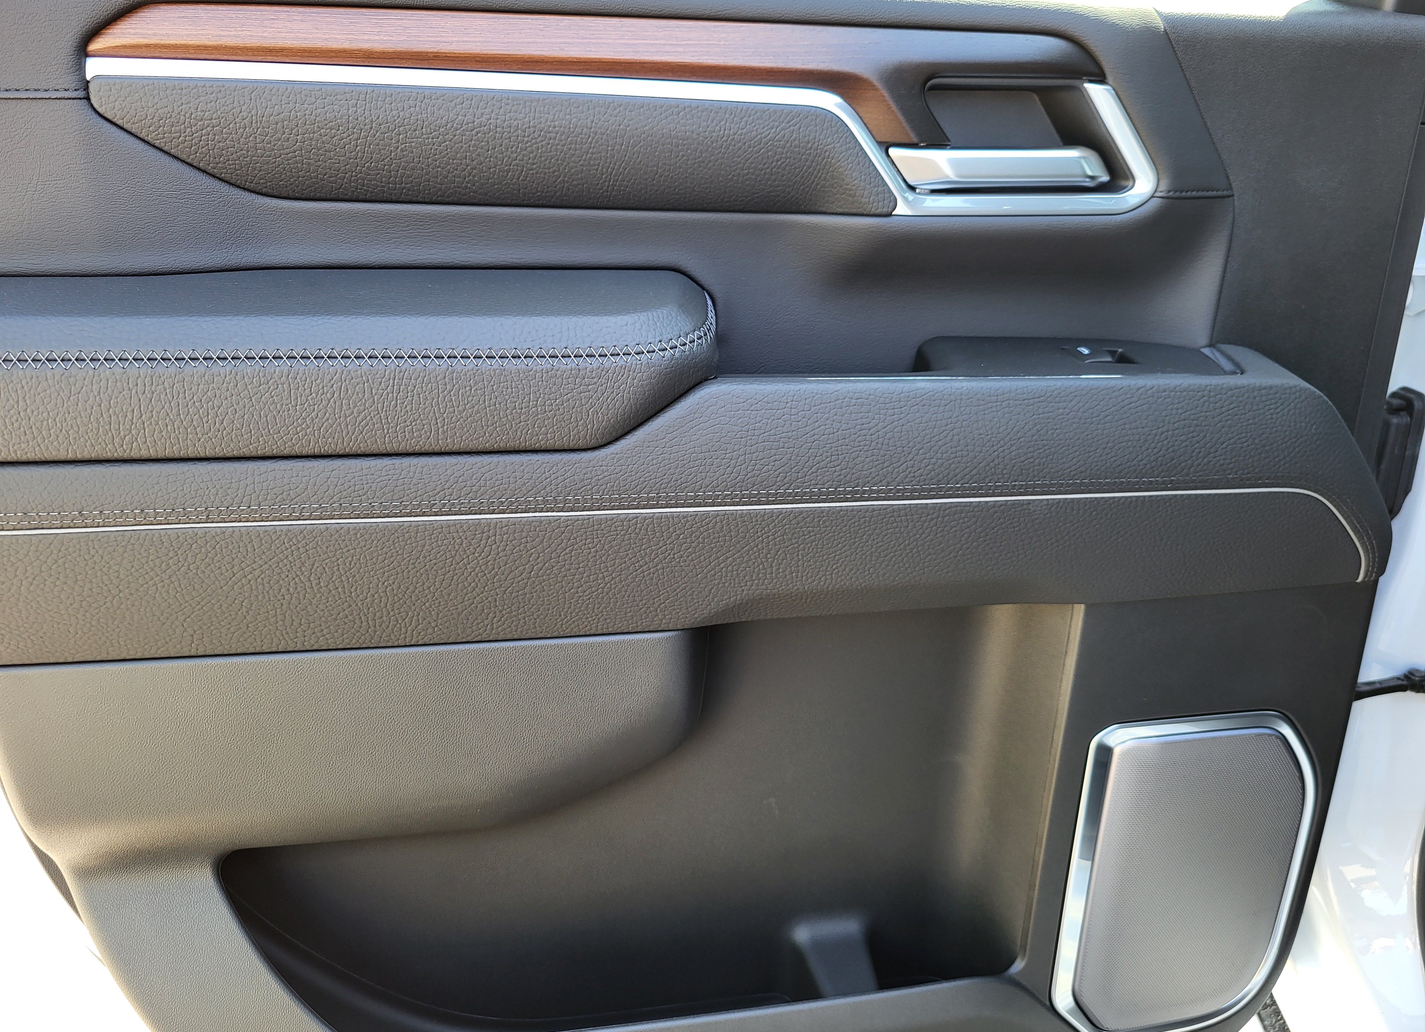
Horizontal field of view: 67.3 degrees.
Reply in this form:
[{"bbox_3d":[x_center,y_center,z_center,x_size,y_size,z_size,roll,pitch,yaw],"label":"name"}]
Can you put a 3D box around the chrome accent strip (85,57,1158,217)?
[{"bbox_3d":[-0.022,-0.201,0.577,0.576,0.073,0.035,-2,19,-9],"label":"chrome accent strip"}]

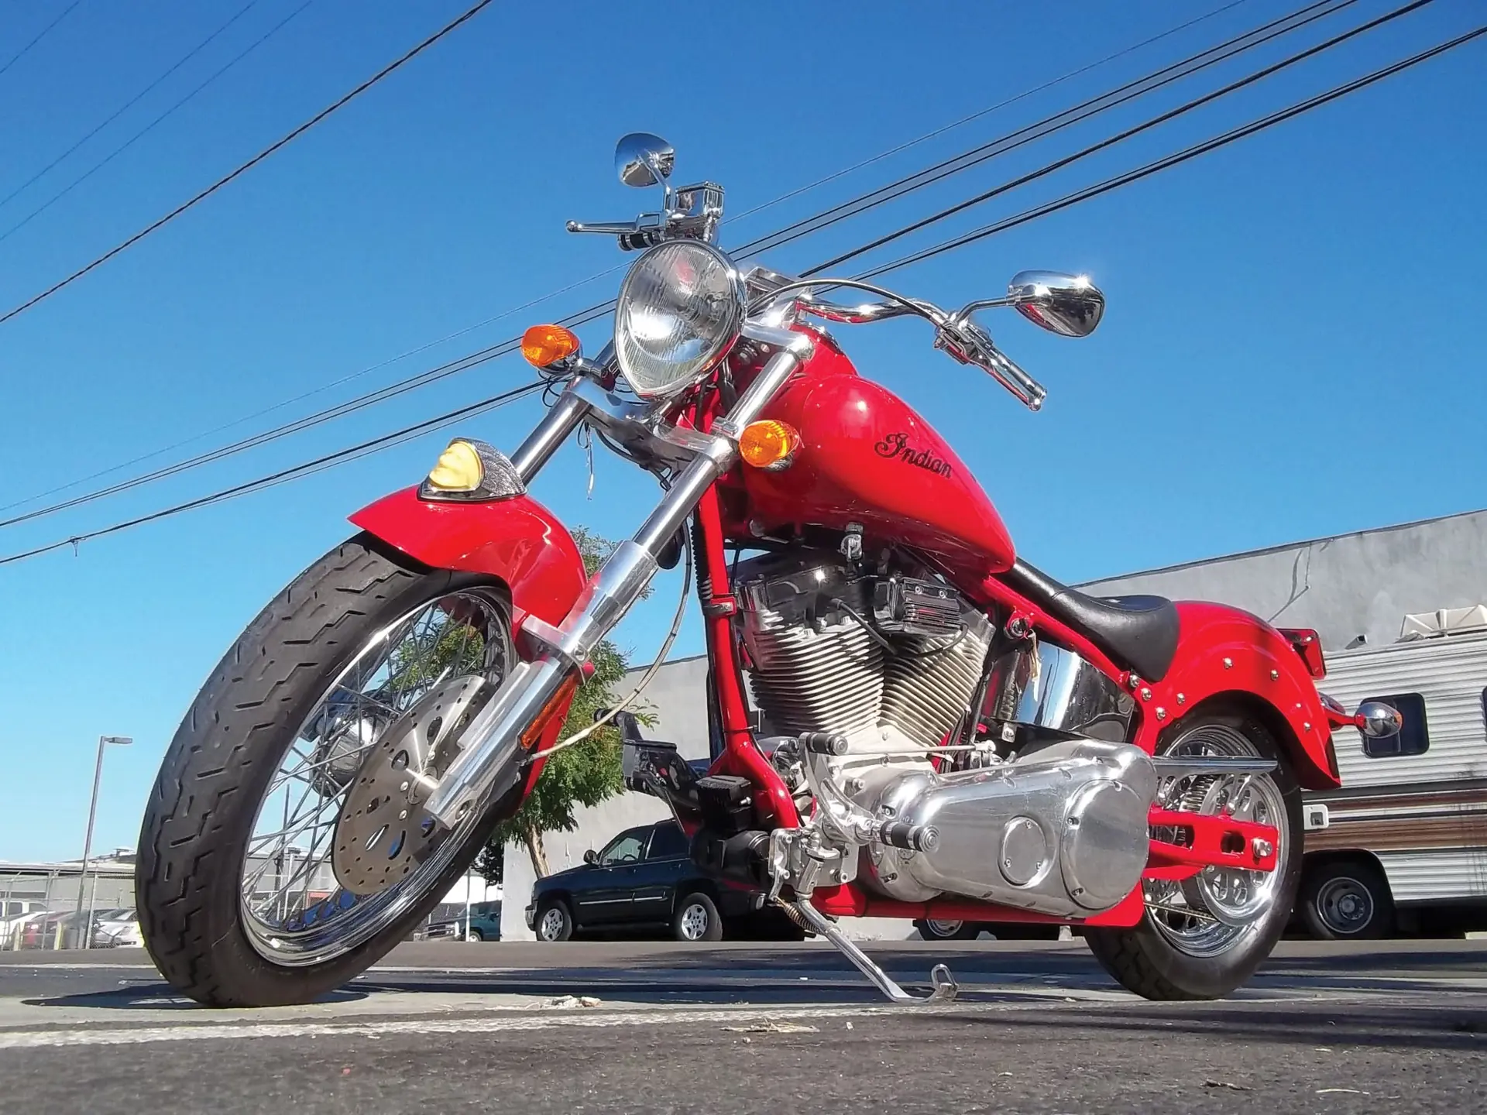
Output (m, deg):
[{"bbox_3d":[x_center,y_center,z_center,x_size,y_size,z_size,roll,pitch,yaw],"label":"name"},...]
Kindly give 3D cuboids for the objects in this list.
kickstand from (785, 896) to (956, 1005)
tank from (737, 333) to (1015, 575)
[{"bbox_3d":[0.182,0.527,1.852,0.115,0.115,0.240,13,-12,-35],"label":"kickstand"},{"bbox_3d":[0.217,-0.149,2.251,0.570,0.330,0.330,13,-12,-35],"label":"tank"}]

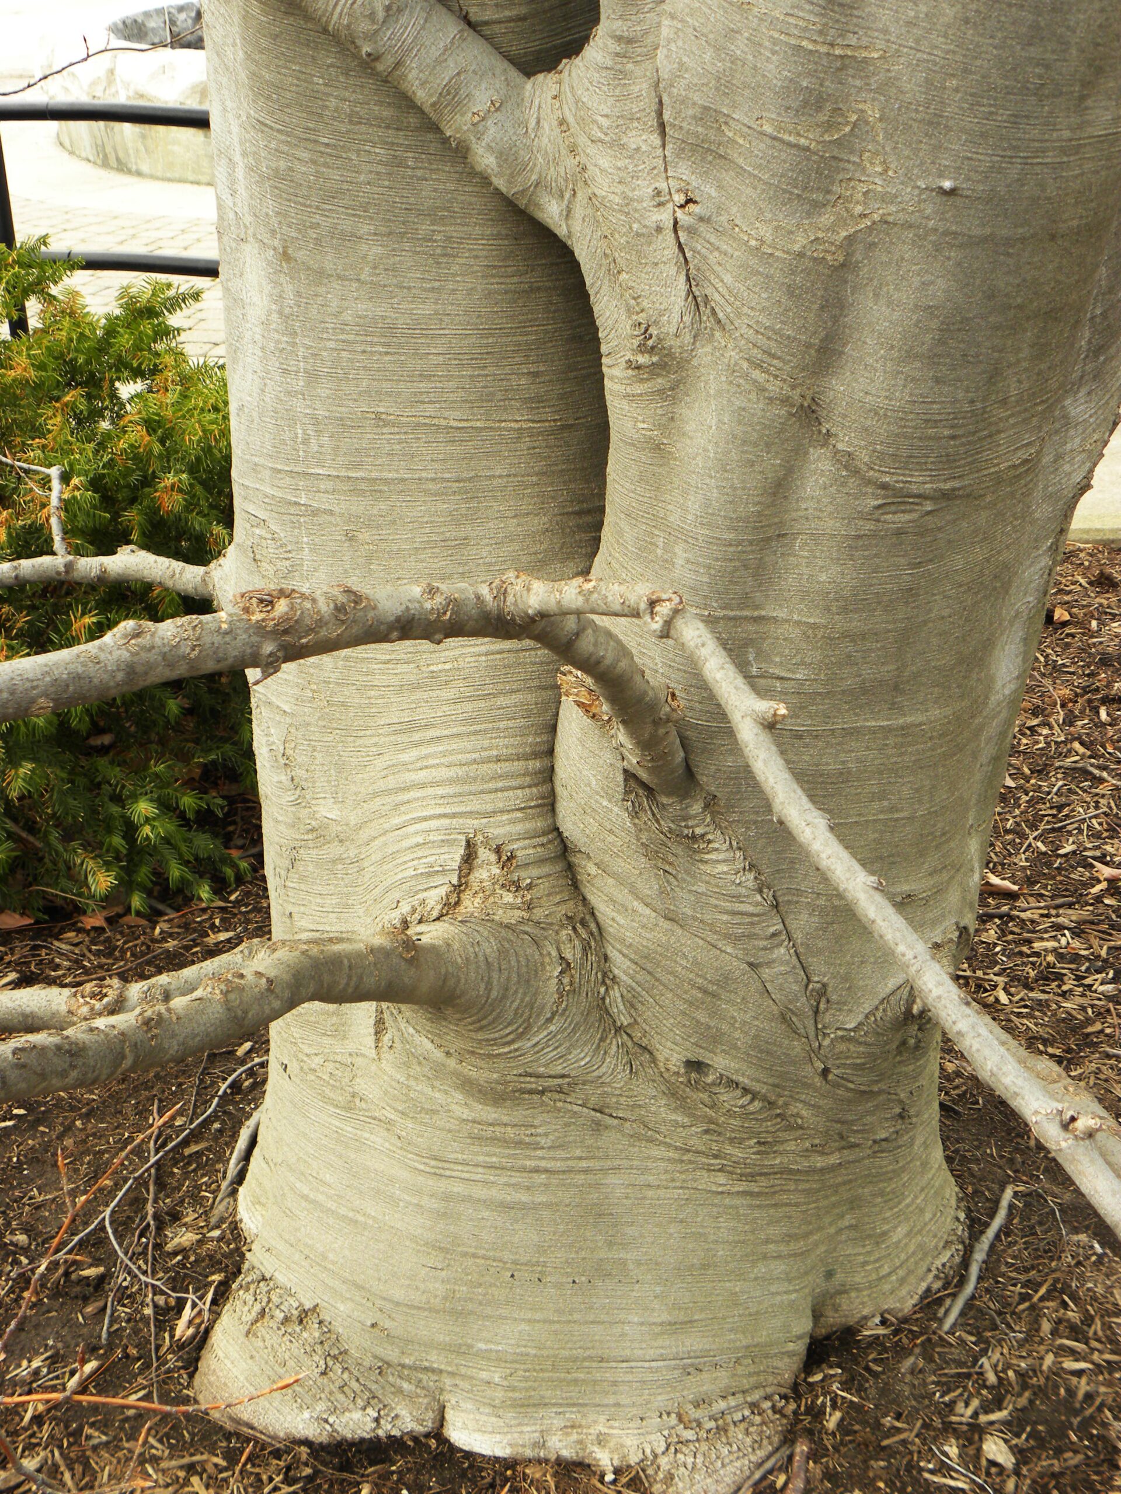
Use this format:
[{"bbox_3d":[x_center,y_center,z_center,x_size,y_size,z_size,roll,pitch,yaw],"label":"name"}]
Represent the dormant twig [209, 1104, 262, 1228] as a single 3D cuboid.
[{"bbox_3d":[-0.397,0.508,2.435,0.030,0.026,0.249,2,25,5],"label":"dormant twig"}]

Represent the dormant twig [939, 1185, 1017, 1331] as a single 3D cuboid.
[{"bbox_3d":[0.477,0.579,2.268,0.024,0.021,0.248,11,28,24],"label":"dormant twig"}]

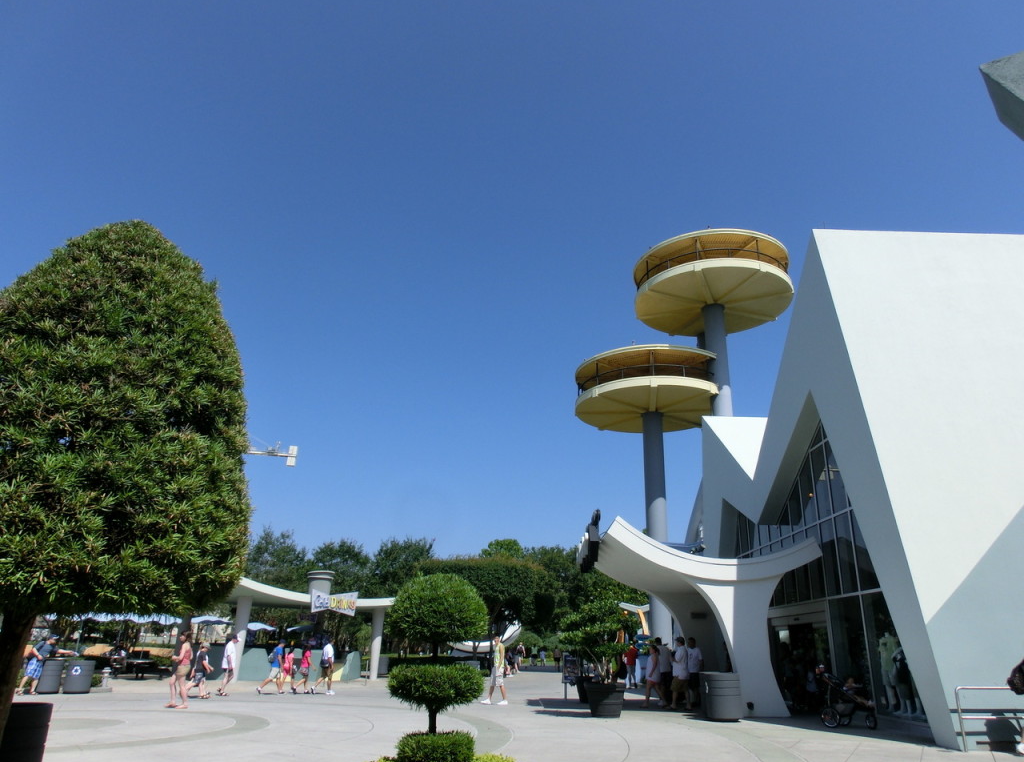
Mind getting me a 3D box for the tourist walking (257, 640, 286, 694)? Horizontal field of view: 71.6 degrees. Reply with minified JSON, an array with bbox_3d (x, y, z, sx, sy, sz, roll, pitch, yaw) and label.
[{"bbox_3d":[-7.896,9.524,23.659,0.900,1.710,0.520,1,-21,0],"label":"tourist walking"}]

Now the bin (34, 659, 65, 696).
[{"bbox_3d":[-14.742,9.431,22.621,0.750,0.980,0.700,6,-21,-14],"label":"bin"}]

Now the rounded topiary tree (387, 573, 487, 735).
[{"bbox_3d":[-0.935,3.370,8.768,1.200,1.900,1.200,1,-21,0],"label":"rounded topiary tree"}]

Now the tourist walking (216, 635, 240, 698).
[{"bbox_3d":[-9.111,9.074,22.718,0.600,1.813,0.520,5,-21,-11],"label":"tourist walking"}]

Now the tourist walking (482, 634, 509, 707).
[{"bbox_3d":[-0.447,7.796,19.157,0.680,1.750,0.520,10,-22,-21],"label":"tourist walking"}]

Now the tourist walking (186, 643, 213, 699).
[{"bbox_3d":[-9.138,8.628,21.132,0.780,1.530,0.500,1,-21,0],"label":"tourist walking"}]

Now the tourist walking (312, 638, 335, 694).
[{"bbox_3d":[-6.295,9.513,23.733,0.720,1.747,0.500,5,-21,-11],"label":"tourist walking"}]

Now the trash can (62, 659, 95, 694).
[{"bbox_3d":[-13.845,9.483,22.739,0.750,0.980,0.700,6,-21,-14],"label":"trash can"}]

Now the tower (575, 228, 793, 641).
[{"bbox_3d":[12.214,4.179,46.056,16.000,28.000,13.800,1,-21,0],"label":"tower"}]

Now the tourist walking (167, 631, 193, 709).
[{"bbox_3d":[-7.587,6.717,16.526,0.600,1.650,0.500,8,-22,-19],"label":"tourist walking"}]

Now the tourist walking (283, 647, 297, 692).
[{"bbox_3d":[-7.475,9.767,24.018,0.500,1.451,0.450,5,-21,-11],"label":"tourist walking"}]

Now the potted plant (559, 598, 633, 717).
[{"bbox_3d":[2.135,6.884,17.521,1.750,2.500,1.700,1,-21,0],"label":"potted plant"}]

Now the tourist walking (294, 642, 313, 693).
[{"bbox_3d":[-6.907,9.627,23.819,0.620,1.584,0.460,5,-21,-11],"label":"tourist walking"}]

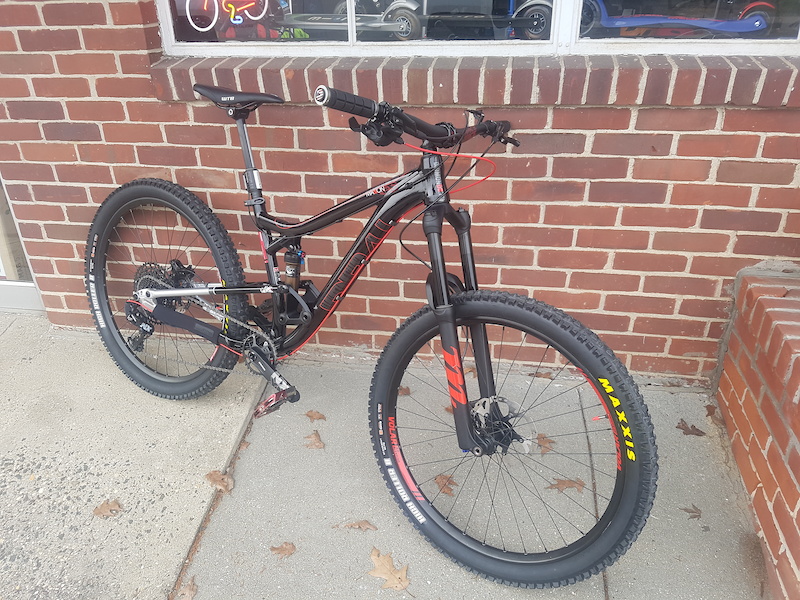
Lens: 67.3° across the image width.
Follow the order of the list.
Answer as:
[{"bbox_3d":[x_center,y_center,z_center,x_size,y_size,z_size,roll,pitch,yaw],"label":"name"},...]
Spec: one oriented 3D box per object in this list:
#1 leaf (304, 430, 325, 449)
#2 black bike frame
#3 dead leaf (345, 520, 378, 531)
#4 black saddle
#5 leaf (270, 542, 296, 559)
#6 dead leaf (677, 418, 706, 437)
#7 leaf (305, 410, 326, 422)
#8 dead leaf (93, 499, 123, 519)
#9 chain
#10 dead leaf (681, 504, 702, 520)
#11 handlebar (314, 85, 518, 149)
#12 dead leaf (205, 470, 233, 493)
[{"bbox_3d":[-0.256,0.418,1.802,0.060,0.020,0.067,-2,34,1],"label":"leaf"},{"bbox_3d":[-0.075,-0.072,1.483,0.860,0.620,0.170,20,19,26],"label":"black bike frame"},{"bbox_3d":[-0.101,0.590,1.572,0.089,0.022,0.029,-2,34,1],"label":"dead leaf"},{"bbox_3d":[-0.415,-0.524,1.592,0.275,0.060,0.140,20,19,26],"label":"black saddle"},{"bbox_3d":[-0.296,0.637,1.530,0.067,0.020,0.043,-2,34,1],"label":"leaf"},{"bbox_3d":[0.857,0.374,1.767,0.083,0.020,0.067,-2,34,1],"label":"dead leaf"},{"bbox_3d":[-0.264,0.363,1.873,0.069,0.018,0.048,-2,34,1],"label":"leaf"},{"bbox_3d":[-0.797,0.568,1.637,0.080,0.022,0.061,-2,34,1],"label":"dead leaf"},{"bbox_3d":[-0.592,0.099,1.767,0.590,0.200,0.040,12,16,28],"label":"chain"},{"bbox_3d":[0.755,0.551,1.558,0.054,0.015,0.046,-2,34,1],"label":"dead leaf"},{"bbox_3d":[0.105,-0.379,1.315,0.150,0.105,0.790,21,21,29],"label":"handlebar"},{"bbox_3d":[-0.508,0.510,1.691,0.084,0.020,0.072,-2,34,1],"label":"dead leaf"}]

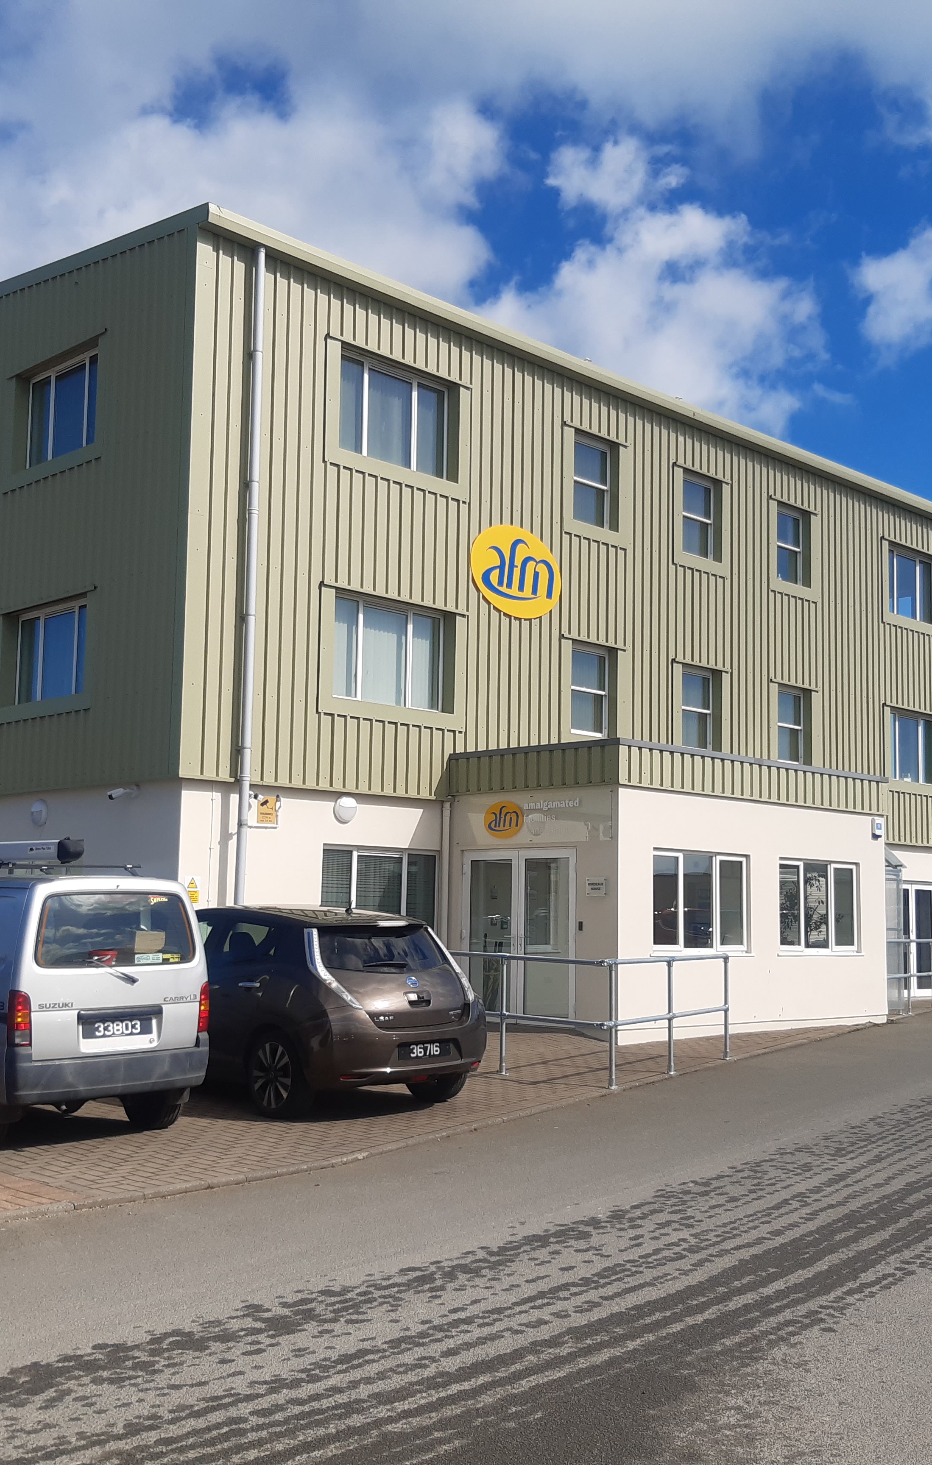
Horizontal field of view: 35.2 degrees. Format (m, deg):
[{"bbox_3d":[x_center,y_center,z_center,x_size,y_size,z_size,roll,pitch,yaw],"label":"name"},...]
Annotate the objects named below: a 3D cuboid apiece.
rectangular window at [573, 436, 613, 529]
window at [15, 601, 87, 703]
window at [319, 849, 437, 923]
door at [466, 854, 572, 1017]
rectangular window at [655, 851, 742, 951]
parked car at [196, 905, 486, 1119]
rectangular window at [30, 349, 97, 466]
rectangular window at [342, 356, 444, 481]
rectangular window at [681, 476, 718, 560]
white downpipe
[{"bbox_3d":[1.850,-3.805,22.600,1.051,1.387,0.120,8,-10,-44],"label":"rectangular window"},{"bbox_3d":[-5.106,-0.971,18.149,1.900,1.220,0.120,-6,-9,44],"label":"window"},{"bbox_3d":[-1.152,2.095,18.905,2.008,1.200,0.100,8,-10,-44],"label":"window"},{"bbox_3d":[0.690,2.566,18.685,0.100,2.148,1.998,8,-10,-44],"label":"door"},{"bbox_3d":[2.964,2.167,18.706,2.051,1.269,0.100,8,-10,-44],"label":"rectangular window"},{"bbox_3d":[-1.816,2.251,12.468,1.770,1.550,4.445,7,-9,-44],"label":"parked car"},{"bbox_3d":[-5.058,-4.079,18.519,1.900,1.240,0.120,-6,-9,44],"label":"rectangular window"},{"bbox_3d":[-1.035,-4.181,19.840,2.087,1.347,0.120,8,-10,-44],"label":"rectangular window"},{"bbox_3d":[3.556,-3.324,22.639,0.920,1.240,0.120,7,-9,-43],"label":"rectangular window"},{"bbox_3d":[-2.417,-1.140,16.336,0.120,8.950,0.120,7,-9,-43],"label":"white downpipe"}]

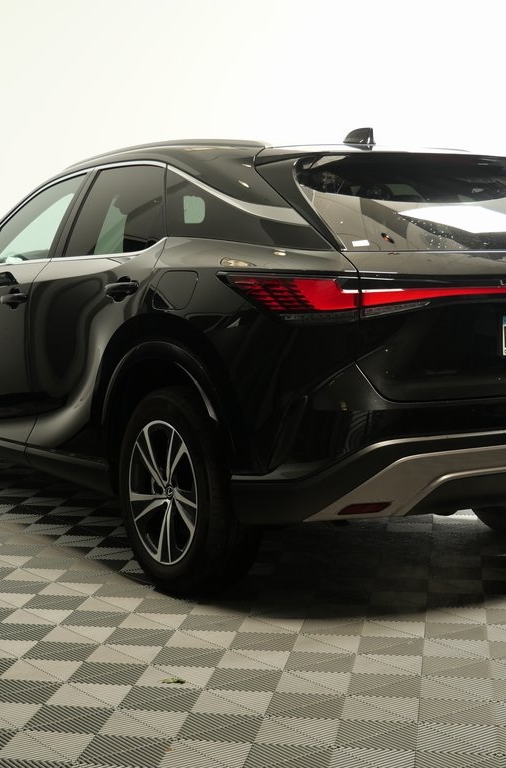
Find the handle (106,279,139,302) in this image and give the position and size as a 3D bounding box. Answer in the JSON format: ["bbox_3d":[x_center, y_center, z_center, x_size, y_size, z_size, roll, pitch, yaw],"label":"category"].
[{"bbox_3d":[-0.486,-0.352,4.408,0.061,0.081,0.233,3,3,-33],"label":"handle"}]

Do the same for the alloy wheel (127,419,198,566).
[{"bbox_3d":[-0.265,0.388,4.269,0.162,0.518,0.518,-4,7,-33],"label":"alloy wheel"}]

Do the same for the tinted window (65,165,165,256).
[{"bbox_3d":[-0.517,-0.713,4.861,0.051,0.418,0.855,24,-8,-33],"label":"tinted window"}]

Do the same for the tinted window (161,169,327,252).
[{"bbox_3d":[-0.042,-0.623,4.134,0.061,0.355,1.252,24,-8,-33],"label":"tinted window"}]

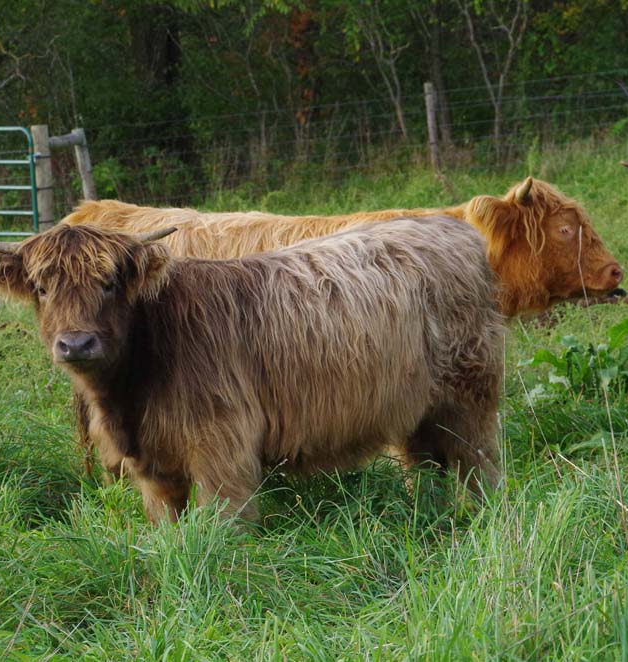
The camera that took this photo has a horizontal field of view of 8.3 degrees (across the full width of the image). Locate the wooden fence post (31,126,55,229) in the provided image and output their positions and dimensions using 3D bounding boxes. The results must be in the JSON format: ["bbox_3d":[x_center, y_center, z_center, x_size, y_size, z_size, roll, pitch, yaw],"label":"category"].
[{"bbox_3d":[-2.460,-1.172,39.800,0.160,1.420,0.160,-4,2,0],"label":"wooden fence post"}]

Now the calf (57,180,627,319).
[{"bbox_3d":[0.100,0.055,17.100,2.200,1.220,0.680,-2,3,7],"label":"calf"}]

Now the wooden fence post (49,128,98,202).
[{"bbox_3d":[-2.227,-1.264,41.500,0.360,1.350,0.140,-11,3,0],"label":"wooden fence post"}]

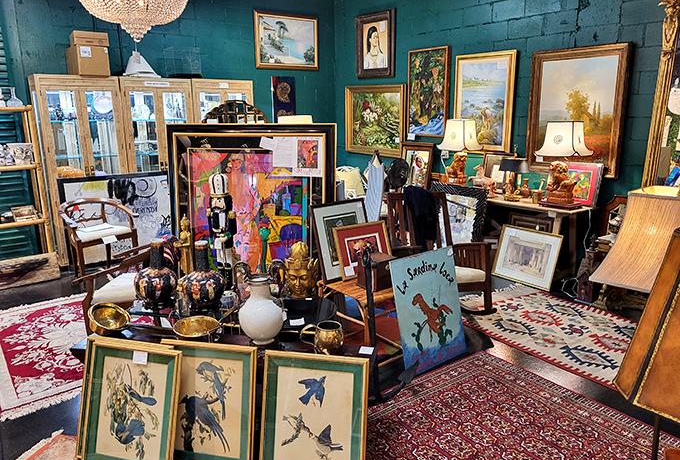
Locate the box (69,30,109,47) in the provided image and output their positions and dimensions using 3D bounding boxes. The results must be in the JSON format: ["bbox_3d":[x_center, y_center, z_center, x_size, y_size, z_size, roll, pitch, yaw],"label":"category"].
[{"bbox_3d":[-2.607,-1.964,5.297,0.315,0.127,0.280,-11,17,-37],"label":"box"}]

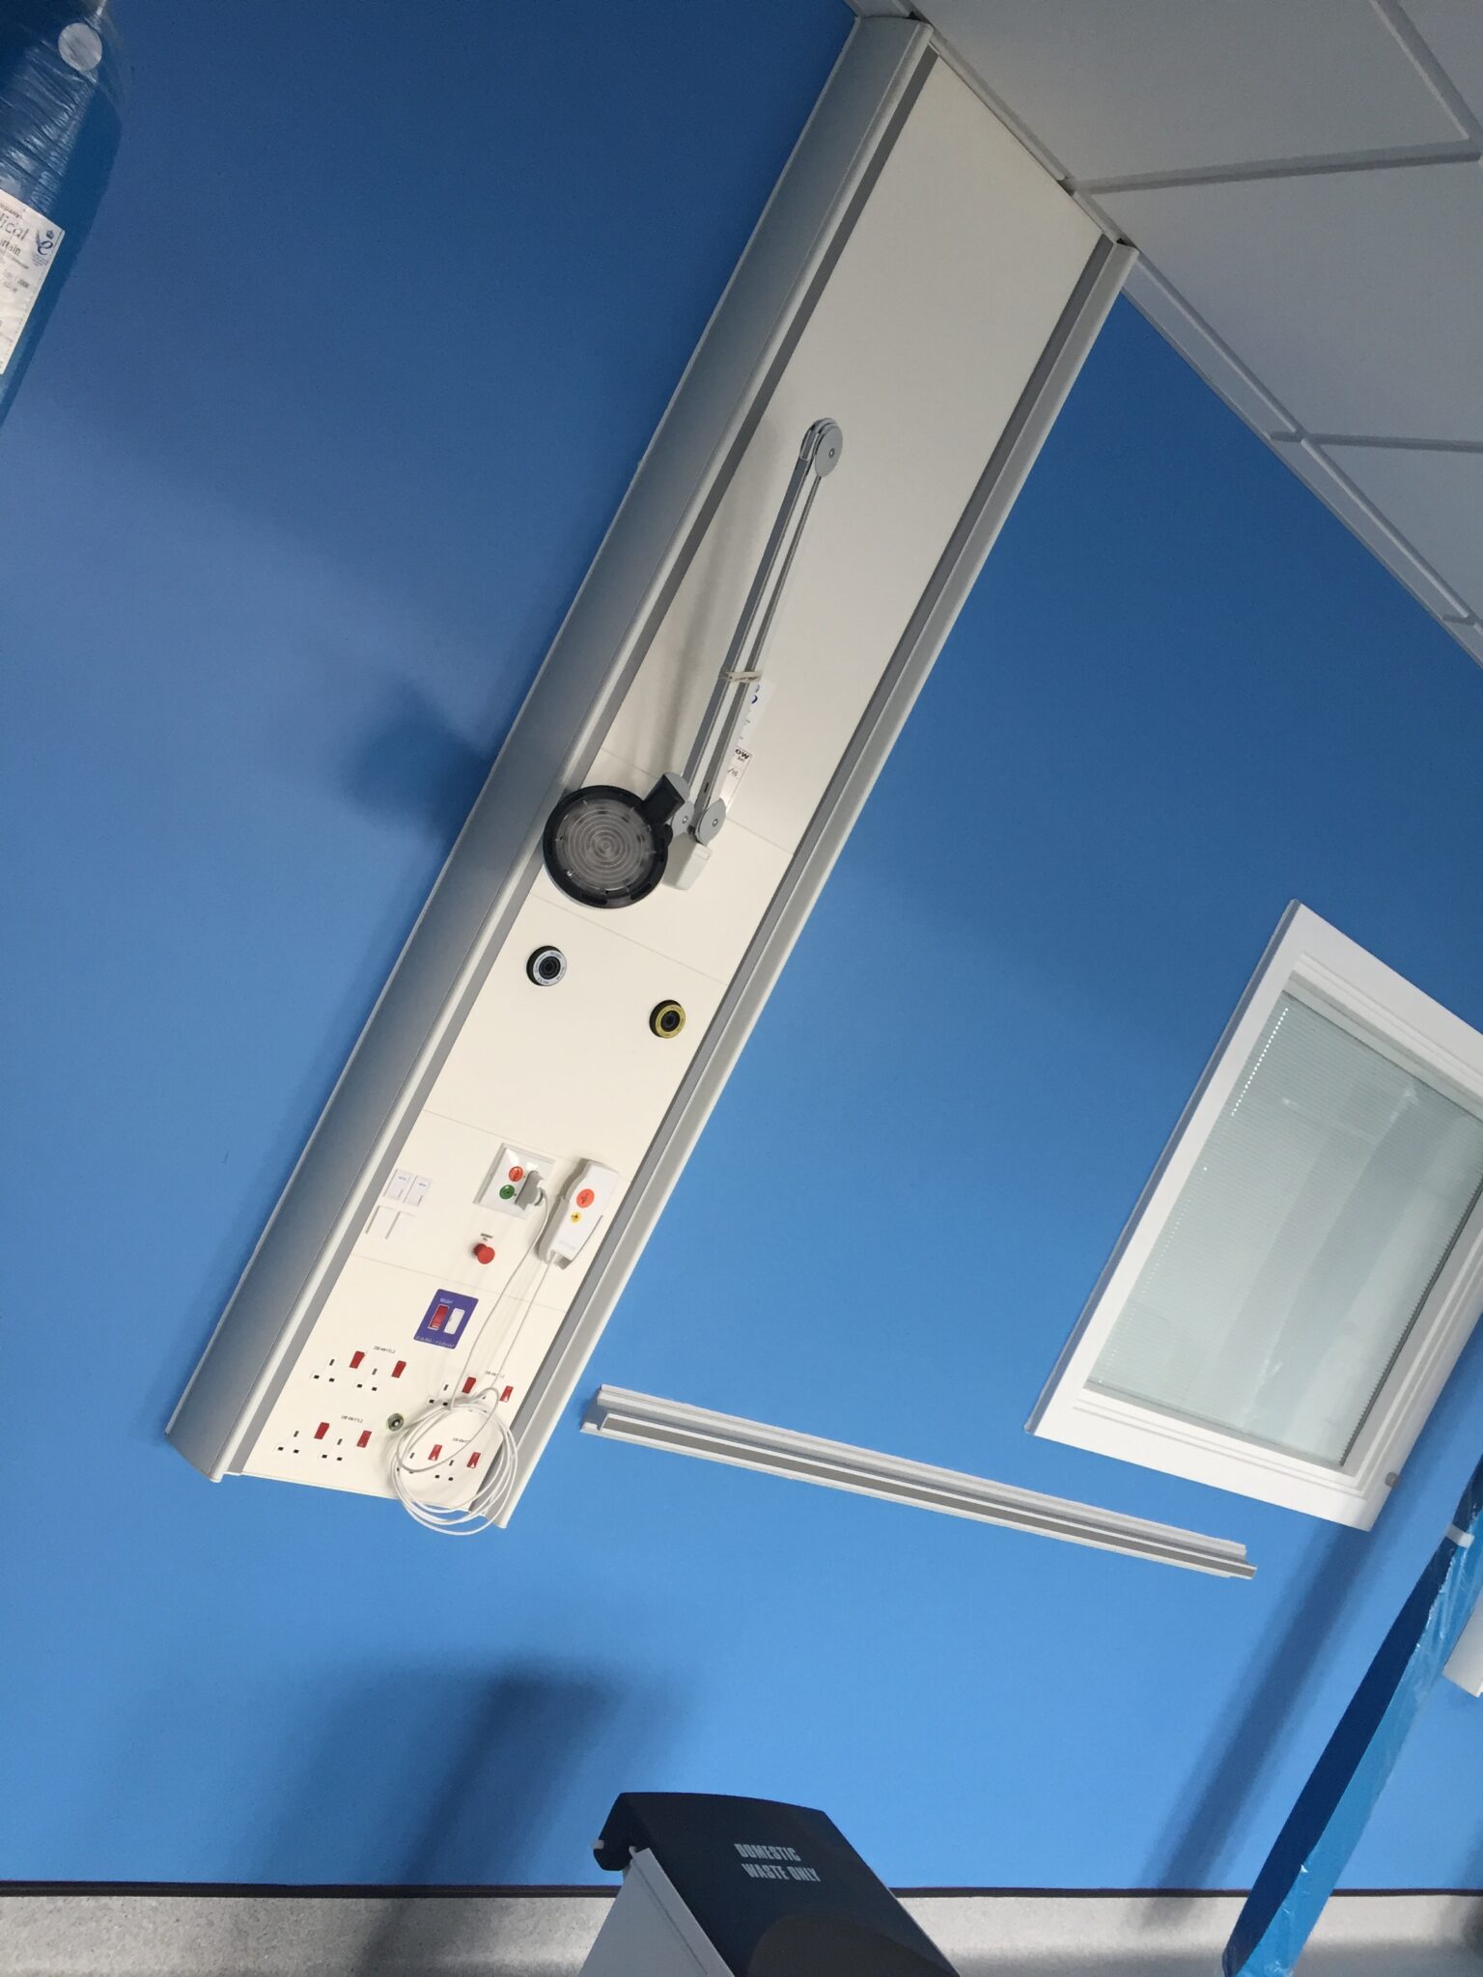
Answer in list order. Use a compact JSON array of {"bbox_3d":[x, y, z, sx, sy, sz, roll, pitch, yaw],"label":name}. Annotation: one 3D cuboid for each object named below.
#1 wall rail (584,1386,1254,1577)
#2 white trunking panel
[{"bbox_3d":[0.433,0.927,2.968,1.797,0.076,0.048,25,2,-38],"label":"wall rail"},{"bbox_3d":[-0.076,-0.212,2.162,0.512,1.943,0.107,25,2,-38],"label":"white trunking panel"}]

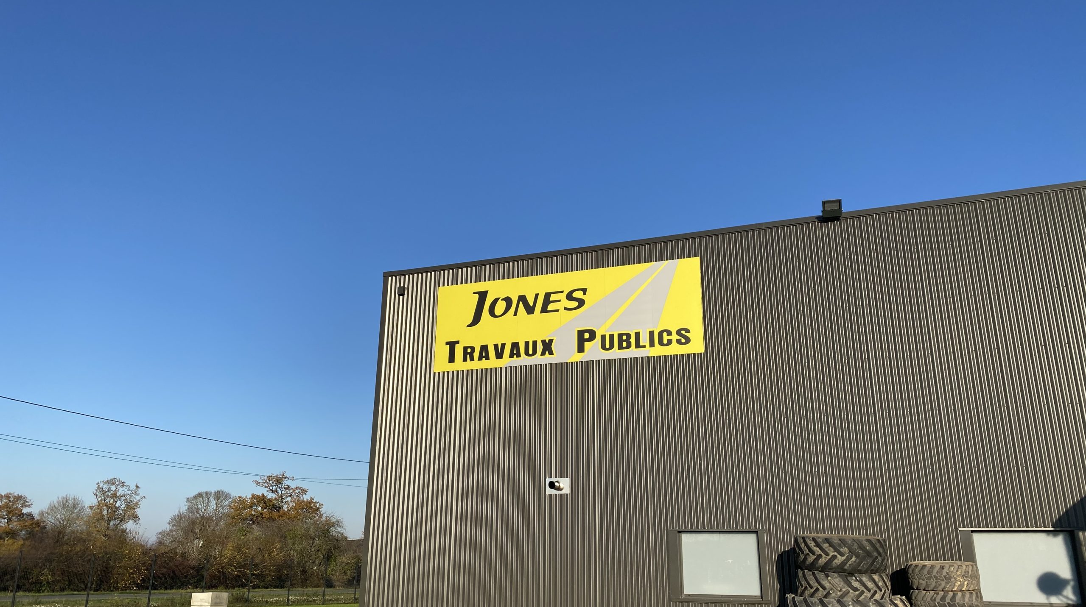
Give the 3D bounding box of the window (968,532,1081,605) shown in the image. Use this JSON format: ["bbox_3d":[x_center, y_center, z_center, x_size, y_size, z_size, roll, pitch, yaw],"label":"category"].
[{"bbox_3d":[7.844,4.293,13.272,1.470,1.180,0.120,-6,-19,20],"label":"window"}]

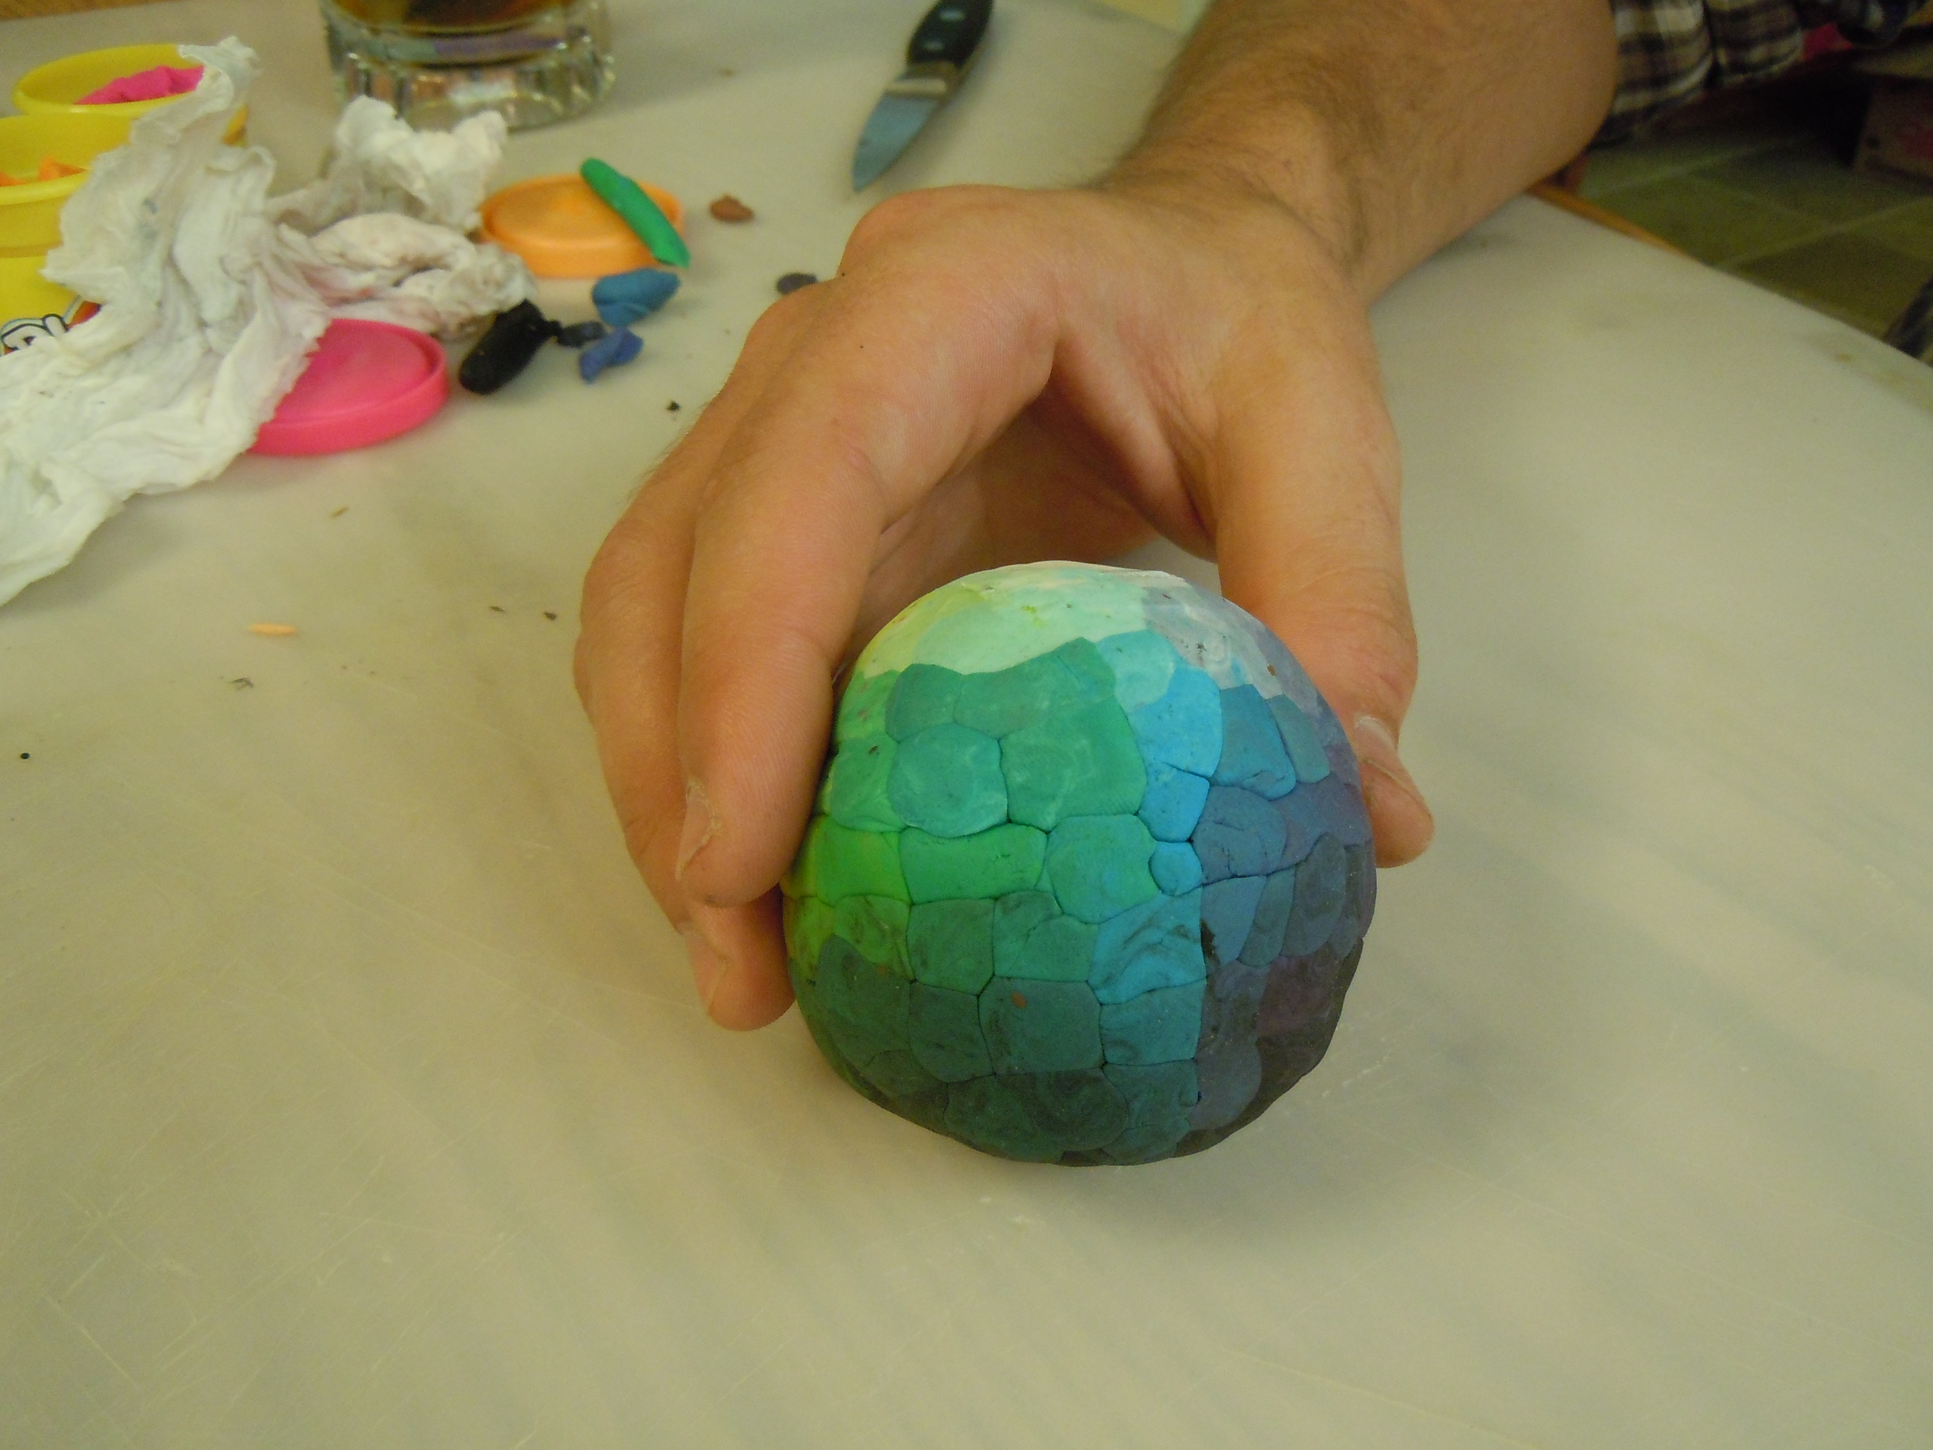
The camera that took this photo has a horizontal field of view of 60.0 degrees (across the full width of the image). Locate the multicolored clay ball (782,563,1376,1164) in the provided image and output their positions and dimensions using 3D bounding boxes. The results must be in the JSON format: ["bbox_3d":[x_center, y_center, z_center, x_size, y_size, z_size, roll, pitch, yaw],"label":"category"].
[{"bbox_3d":[0.015,0.018,0.225,0.079,0.078,0.079,1,38,-1],"label":"multicolored clay ball"}]

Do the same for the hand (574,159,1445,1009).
[{"bbox_3d":[0.014,-0.032,0.265,0.120,0.085,0.170,8,39,9],"label":"hand"}]

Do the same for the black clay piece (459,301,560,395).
[{"bbox_3d":[-0.116,-0.096,0.430,0.013,0.012,0.036,8,39,9],"label":"black clay piece"}]

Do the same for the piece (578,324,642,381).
[{"bbox_3d":[-0.091,-0.095,0.431,0.011,0.009,0.017,26,45,28],"label":"piece"}]

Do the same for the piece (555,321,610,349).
[{"bbox_3d":[-0.101,-0.102,0.442,0.013,0.006,0.008,-8,39,-11],"label":"piece"}]

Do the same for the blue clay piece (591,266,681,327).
[{"bbox_3d":[-0.090,-0.116,0.454,0.022,0.013,0.014,-12,40,-16],"label":"blue clay piece"}]

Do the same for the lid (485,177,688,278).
[{"bbox_3d":[-0.114,-0.150,0.499,0.058,0.009,0.058,1,38,-1],"label":"lid"}]

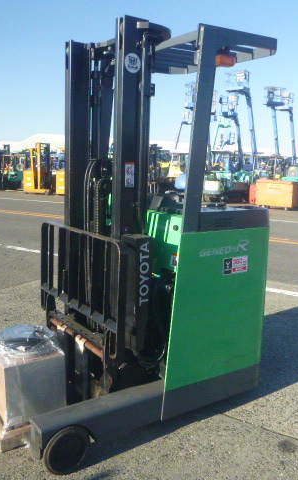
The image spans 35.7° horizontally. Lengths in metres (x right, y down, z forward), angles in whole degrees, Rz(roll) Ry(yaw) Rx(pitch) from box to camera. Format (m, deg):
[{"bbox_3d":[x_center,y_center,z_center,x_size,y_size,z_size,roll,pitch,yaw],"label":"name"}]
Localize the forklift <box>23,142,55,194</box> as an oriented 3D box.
[{"bbox_3d":[-5.169,-3.301,21.857,1.450,2.330,1.050,7,10,30],"label":"forklift"}]

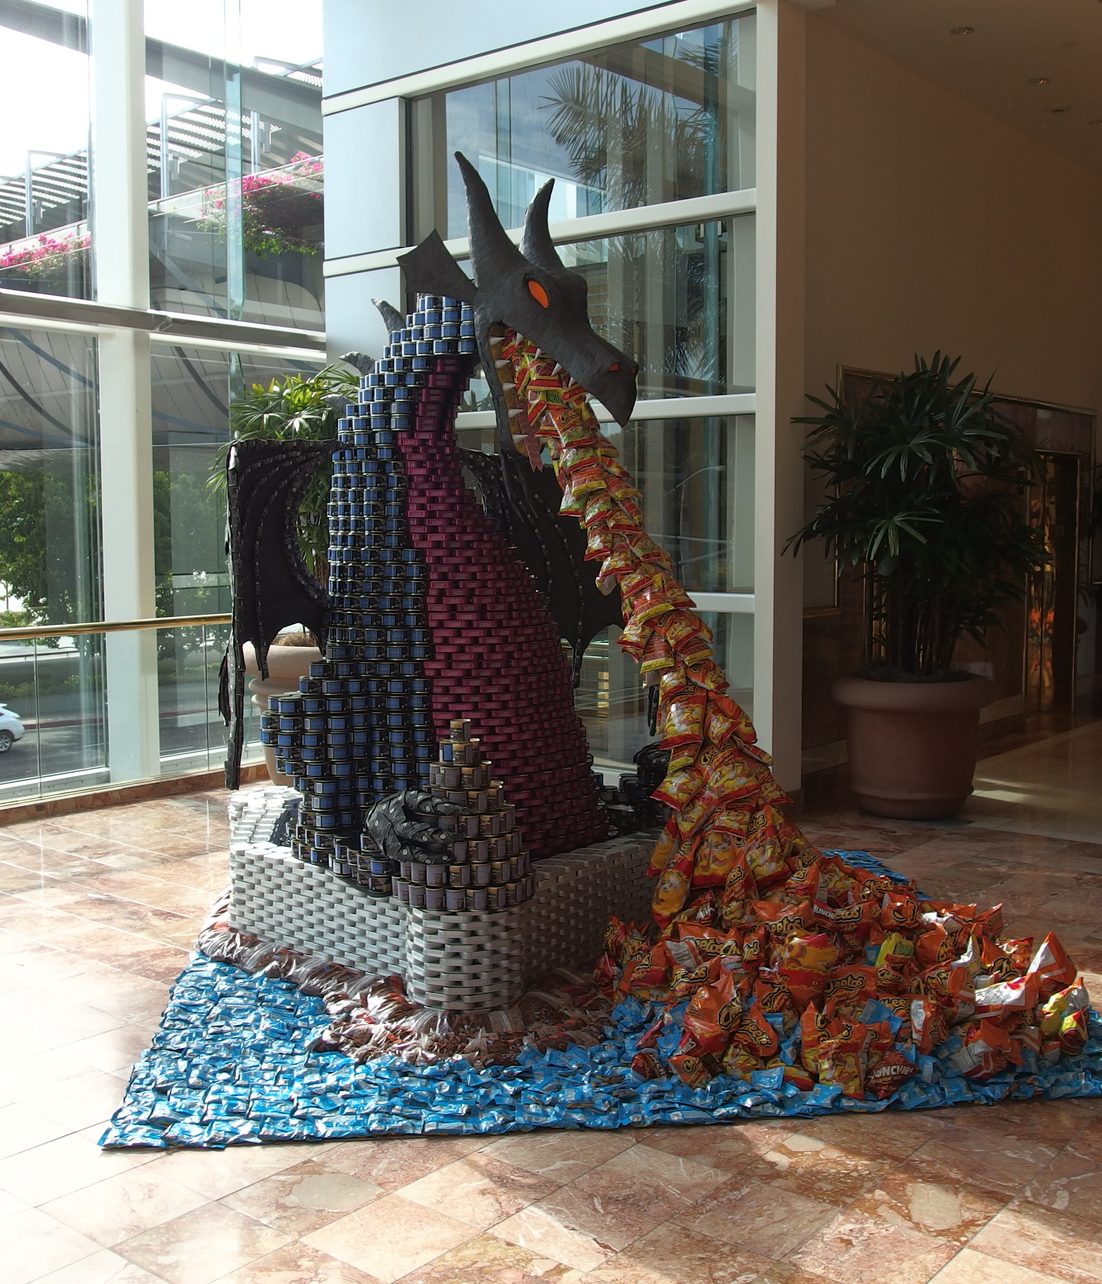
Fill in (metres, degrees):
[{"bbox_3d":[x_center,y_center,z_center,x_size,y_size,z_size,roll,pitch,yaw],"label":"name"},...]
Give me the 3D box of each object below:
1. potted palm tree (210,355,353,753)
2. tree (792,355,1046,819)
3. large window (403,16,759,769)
[{"bbox_3d":[-1.477,-0.425,8.893,1.450,2.680,1.450,-1,5,-10],"label":"potted palm tree"},{"bbox_3d":[2.119,-0.337,7.949,1.450,2.620,1.450,-1,5,-10],"label":"tree"},{"bbox_3d":[0.094,-1.384,8.498,2.650,4.350,0.150,3,6,37],"label":"large window"}]

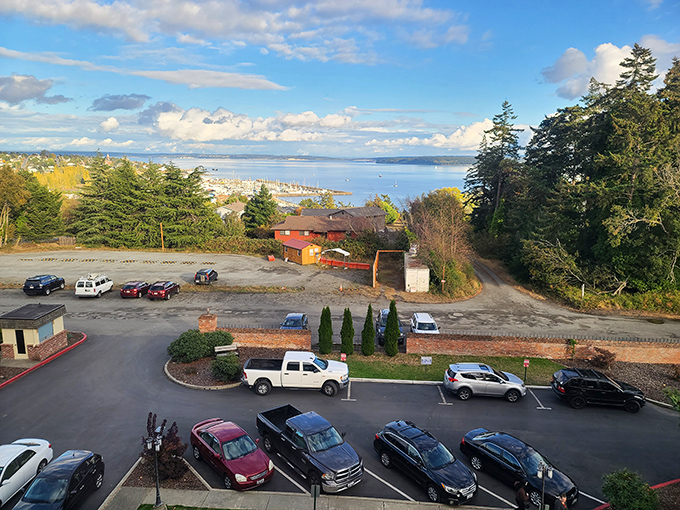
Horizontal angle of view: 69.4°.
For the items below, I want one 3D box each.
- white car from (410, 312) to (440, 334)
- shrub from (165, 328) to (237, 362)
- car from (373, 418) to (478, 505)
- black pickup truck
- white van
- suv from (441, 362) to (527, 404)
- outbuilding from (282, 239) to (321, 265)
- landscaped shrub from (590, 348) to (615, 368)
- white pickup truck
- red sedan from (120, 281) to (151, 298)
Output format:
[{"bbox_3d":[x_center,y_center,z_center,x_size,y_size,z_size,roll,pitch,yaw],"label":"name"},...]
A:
[{"bbox_3d":[6.494,5.634,37.604,1.800,1.630,4.500,1,11,2],"label":"white car"},{"bbox_3d":[-9.428,5.964,33.419,4.200,1.500,2.500,0,11,-5],"label":"shrub"},{"bbox_3d":[3.525,8.702,21.119,1.860,1.680,4.800,-8,14,-36],"label":"car"},{"bbox_3d":[-1.534,8.345,22.064,2.030,1.930,5.800,-9,15,-40],"label":"black pickup truck"},{"bbox_3d":[-24.330,2.923,49.006,1.980,2.000,4.900,0,10,-4],"label":"white van"},{"bbox_3d":[8.391,7.217,28.230,4.570,1.680,1.845,1,11,3],"label":"suv"},{"bbox_3d":[-5.010,-0.470,65.690,3.100,2.700,4.400,-9,15,-39],"label":"outbuilding"},{"bbox_3d":[17.303,6.681,32.124,1.580,1.170,1.380,0,11,0],"label":"landscaped shrub"},{"bbox_3d":[-2.524,6.915,28.884,6.050,2.020,2.040,1,11,1],"label":"white pickup truck"},{"bbox_3d":[-20.999,3.289,50.794,1.770,1.500,4.500,0,11,-1],"label":"red sedan"}]

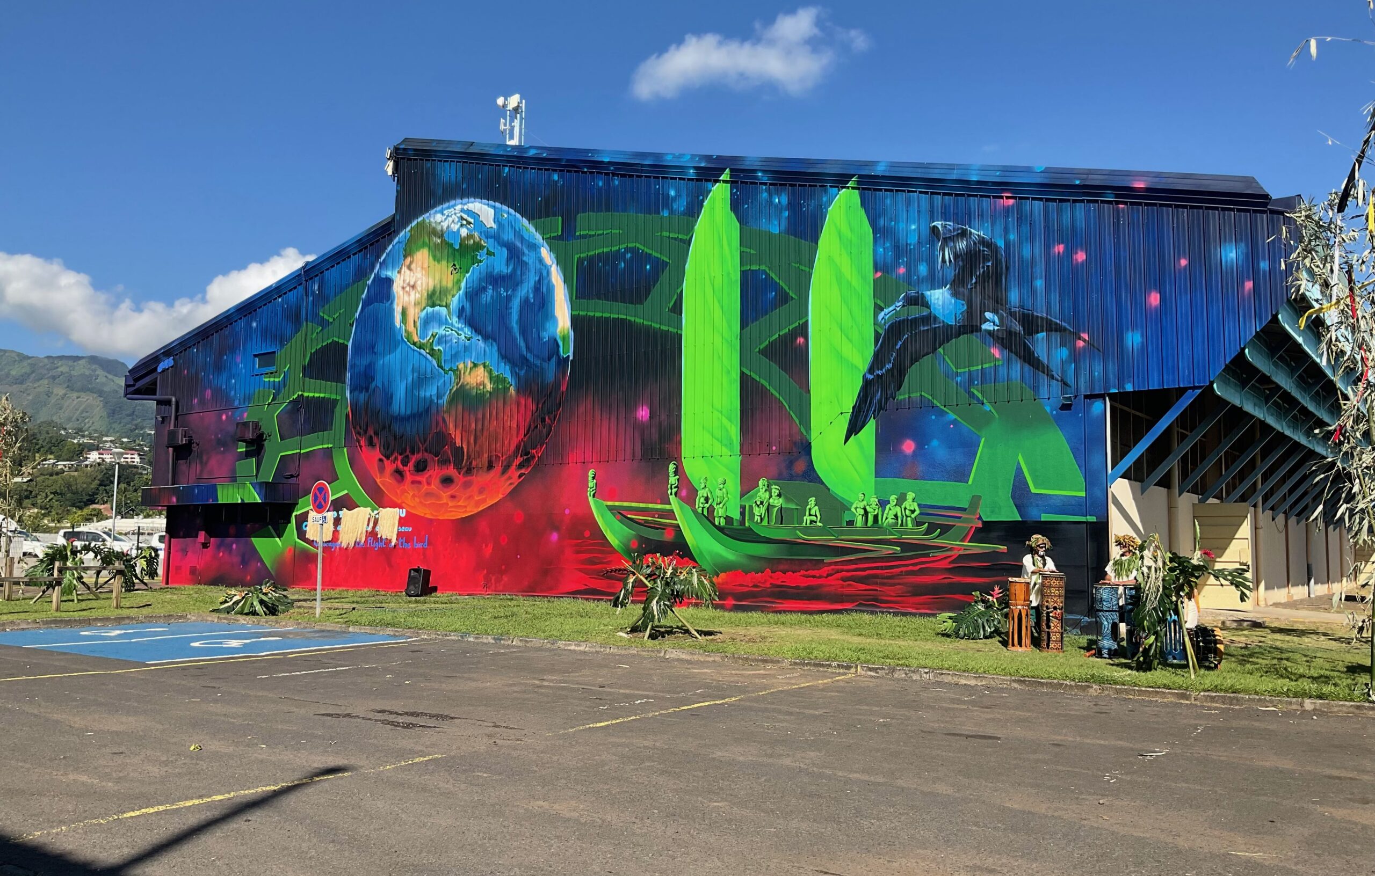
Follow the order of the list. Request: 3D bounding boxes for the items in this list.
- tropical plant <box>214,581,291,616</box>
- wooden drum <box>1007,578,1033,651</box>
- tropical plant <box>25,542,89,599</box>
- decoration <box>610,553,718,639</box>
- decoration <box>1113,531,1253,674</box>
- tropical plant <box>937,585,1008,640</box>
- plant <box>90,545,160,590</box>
[{"bbox_3d":[-8.918,3.277,23.700,1.586,0.655,1.350,3,-6,-20],"label":"tropical plant"},{"bbox_3d":[5.014,2.663,17.400,0.350,1.100,0.350,-1,-6,16],"label":"wooden drum"},{"bbox_3d":[-14.487,3.076,26.600,1.564,1.372,1.500,4,-7,-28],"label":"tropical plant"},{"bbox_3d":[-0.391,2.655,19.500,1.764,1.444,1.400,1,-6,-1],"label":"decoration"},{"bbox_3d":[6.685,2.194,15.500,1.739,1.954,1.500,-2,-6,23],"label":"decoration"},{"bbox_3d":[4.808,2.892,19.200,1.251,0.900,1.000,-1,-6,14],"label":"tropical plant"},{"bbox_3d":[-15.037,3.461,30.800,1.783,1.213,1.500,3,-6,-26],"label":"plant"}]

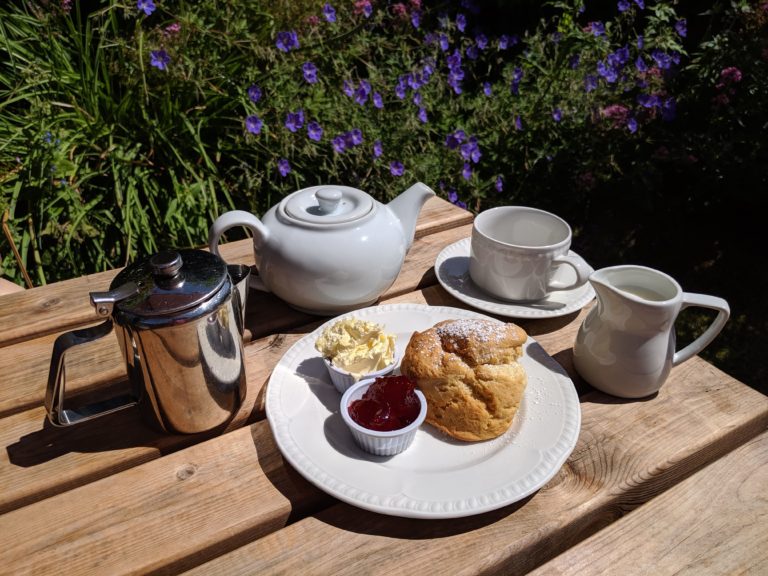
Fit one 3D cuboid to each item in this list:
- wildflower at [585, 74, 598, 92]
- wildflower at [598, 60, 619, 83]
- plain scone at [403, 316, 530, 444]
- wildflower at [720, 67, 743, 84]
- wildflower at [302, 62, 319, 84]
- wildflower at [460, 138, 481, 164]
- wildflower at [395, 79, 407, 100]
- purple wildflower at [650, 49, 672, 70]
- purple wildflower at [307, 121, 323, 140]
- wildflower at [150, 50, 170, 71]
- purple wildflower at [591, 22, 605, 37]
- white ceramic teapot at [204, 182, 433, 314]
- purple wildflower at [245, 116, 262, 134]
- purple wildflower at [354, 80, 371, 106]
[{"bbox_3d":[0.520,-0.512,1.500,0.033,0.043,0.028,11,33,16],"label":"wildflower"},{"bbox_3d":[0.548,-0.531,1.470,0.050,0.050,0.034,11,34,17],"label":"wildflower"},{"bbox_3d":[0.061,0.064,0.455,0.093,0.064,0.083,0,32,0],"label":"plain scone"},{"bbox_3d":[0.899,-0.550,1.550,0.054,0.044,0.035,17,35,24],"label":"wildflower"},{"bbox_3d":[-0.175,-0.512,1.430,0.039,0.048,0.028,-3,33,-6],"label":"wildflower"},{"bbox_3d":[0.184,-0.293,1.280,0.043,0.056,0.040,5,32,7],"label":"wildflower"},{"bbox_3d":[0.039,-0.474,1.430,0.033,0.047,0.030,1,32,1],"label":"wildflower"},{"bbox_3d":[0.695,-0.572,1.500,0.053,0.053,0.034,14,34,20],"label":"purple wildflower"},{"bbox_3d":[-0.152,-0.343,1.300,0.035,0.043,0.030,-3,32,-6],"label":"purple wildflower"},{"bbox_3d":[-0.530,-0.539,1.420,0.046,0.046,0.028,-11,34,-17],"label":"wildflower"},{"bbox_3d":[0.552,-0.669,1.550,0.034,0.034,0.026,10,33,15],"label":"purple wildflower"},{"bbox_3d":[-0.051,-0.039,0.539,0.202,0.104,0.136,-8,33,-13],"label":"white ceramic teapot"},{"bbox_3d":[-0.301,-0.377,1.380,0.039,0.044,0.029,-6,32,-11],"label":"purple wildflower"},{"bbox_3d":[-0.051,-0.461,1.420,0.039,0.055,0.032,-1,32,-2],"label":"purple wildflower"}]

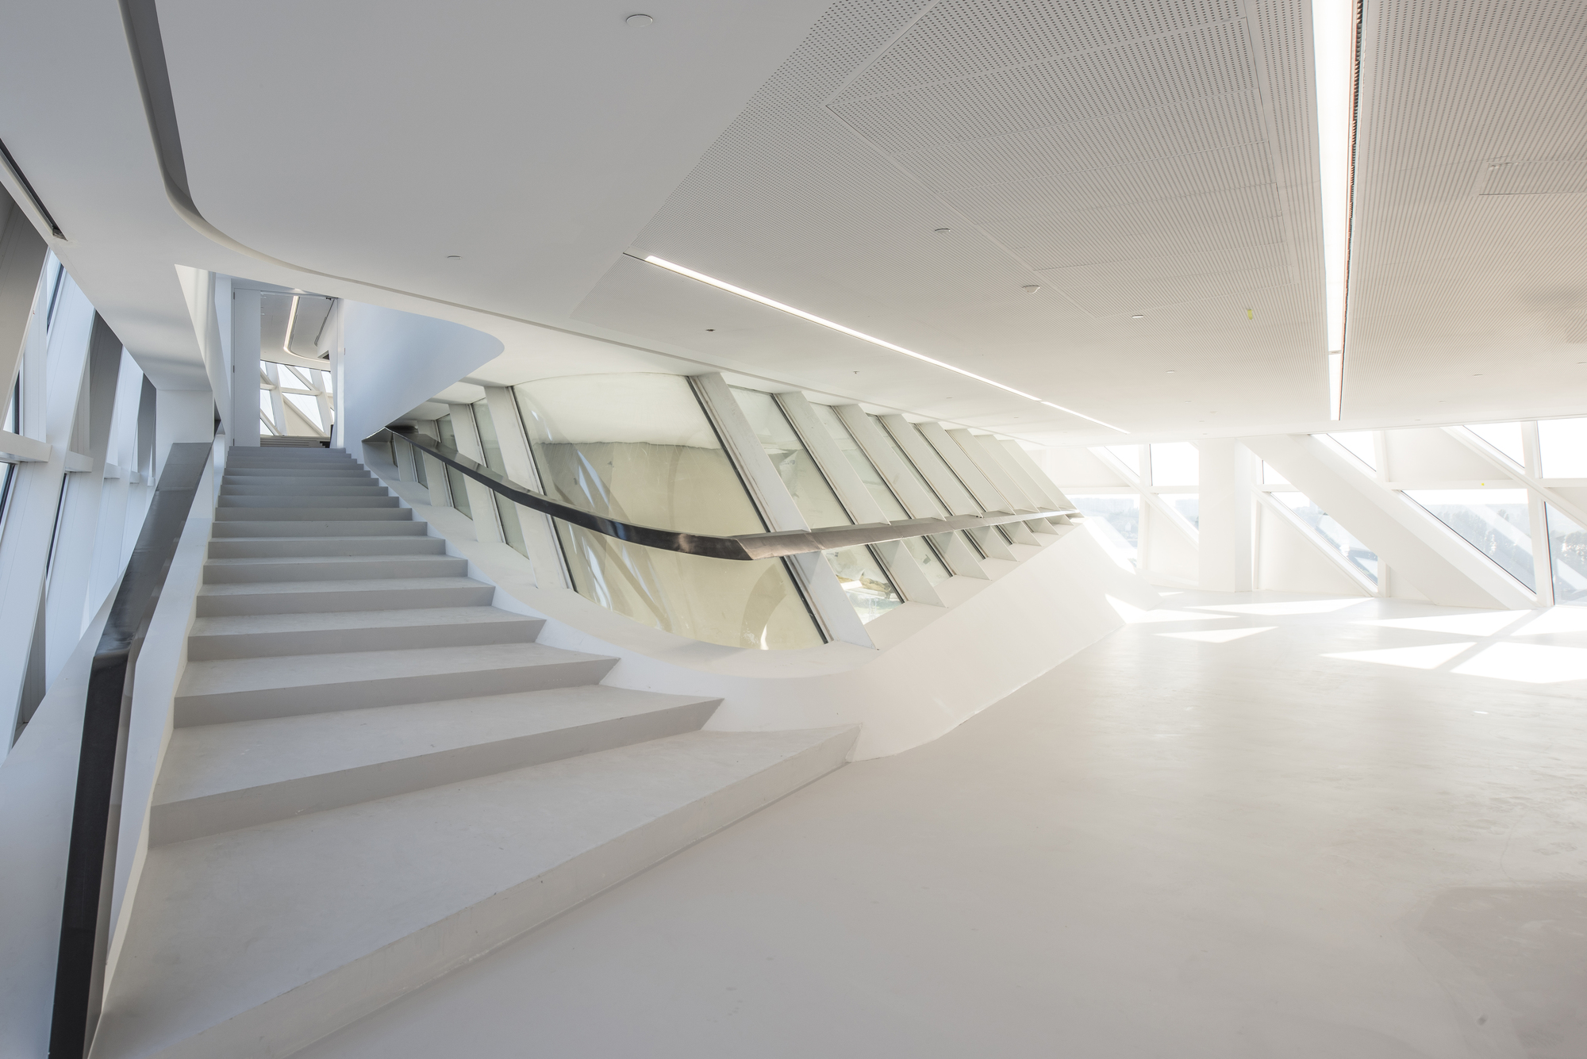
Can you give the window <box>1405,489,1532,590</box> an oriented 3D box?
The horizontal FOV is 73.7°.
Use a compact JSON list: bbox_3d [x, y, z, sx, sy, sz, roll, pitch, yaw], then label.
[{"bbox_3d":[10.550,0.165,16.600,0.100,1.600,1.900,13,-8,-39],"label":"window"}]

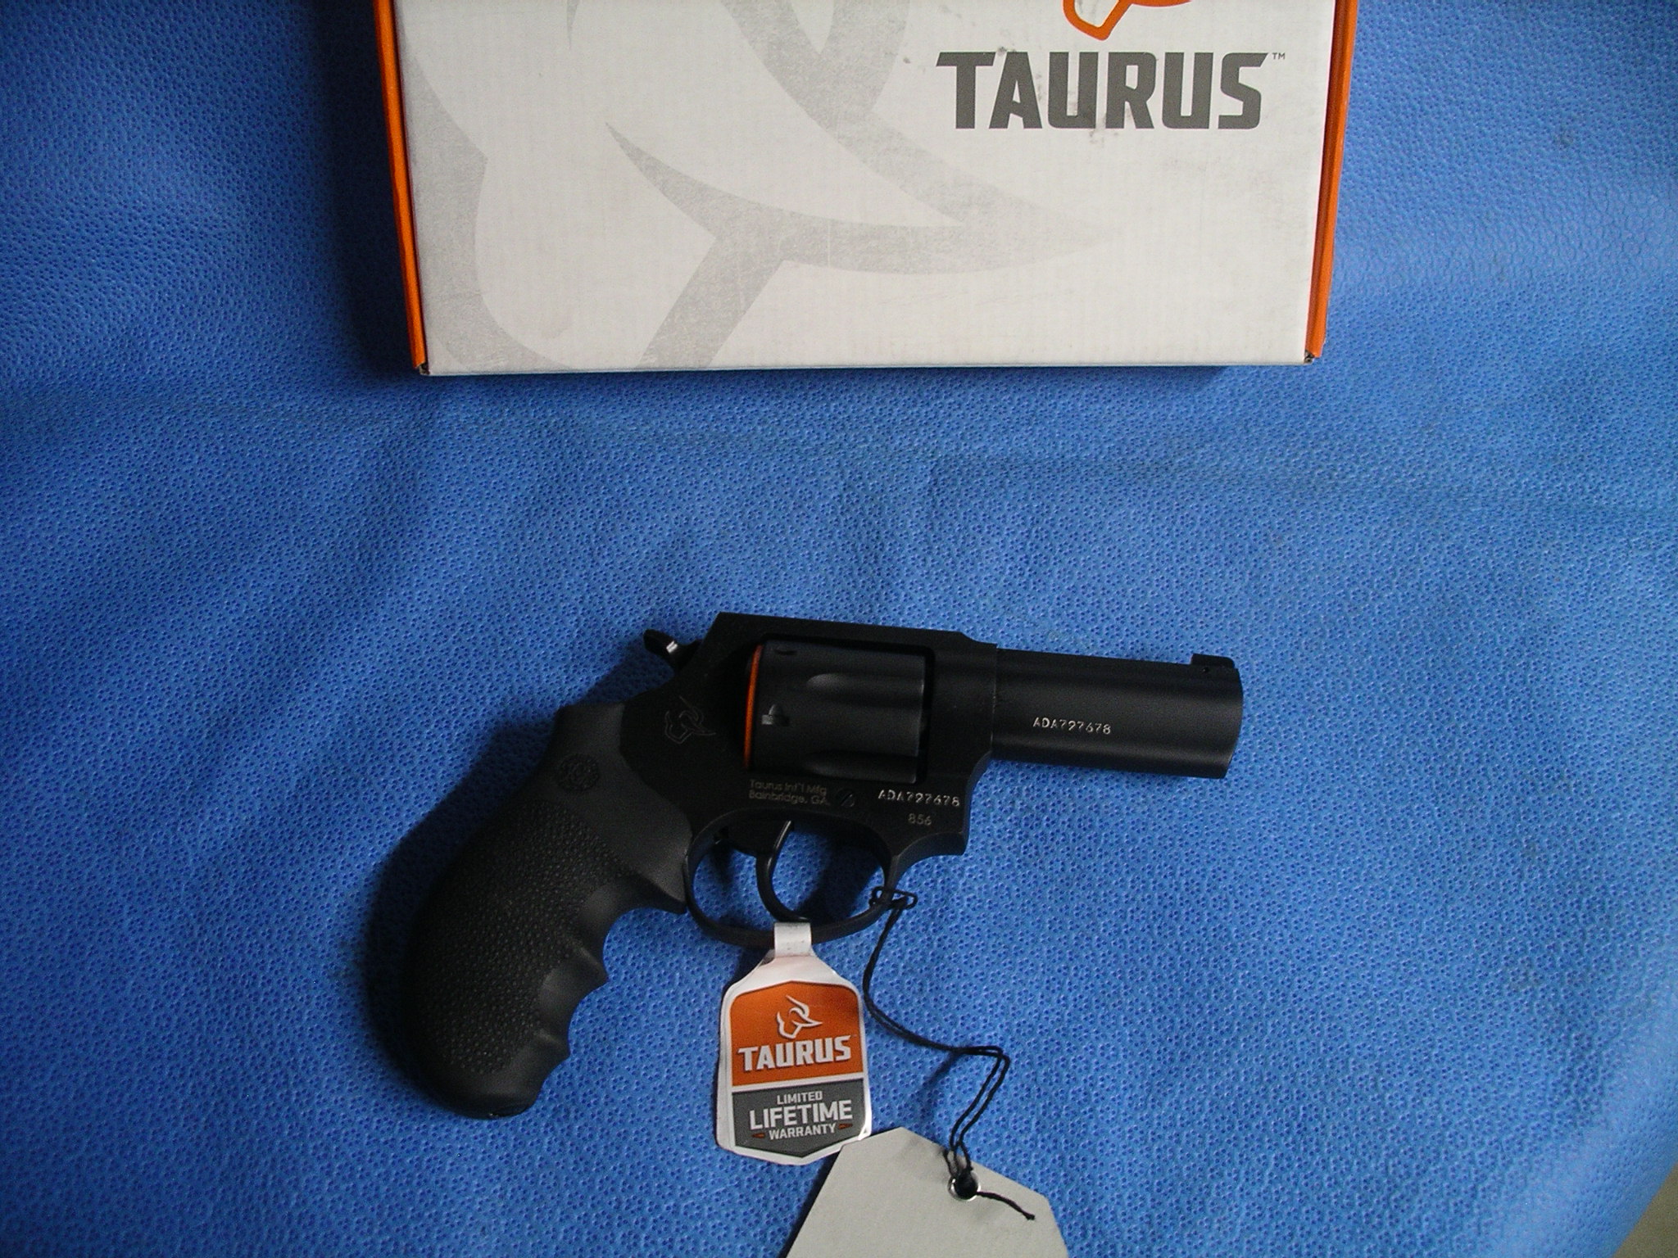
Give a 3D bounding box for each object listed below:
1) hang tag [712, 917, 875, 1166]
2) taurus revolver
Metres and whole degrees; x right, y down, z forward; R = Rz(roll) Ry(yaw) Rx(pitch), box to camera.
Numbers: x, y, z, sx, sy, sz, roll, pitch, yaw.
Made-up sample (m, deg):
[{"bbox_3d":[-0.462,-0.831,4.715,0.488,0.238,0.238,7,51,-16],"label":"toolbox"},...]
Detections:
[{"bbox_3d":[-0.010,0.095,0.411,0.035,0.007,0.053,-3,79,0],"label":"hang tag"},{"bbox_3d":[0.000,0.058,0.421,0.187,0.036,0.127,5,62,3],"label":"taurus revolver"}]

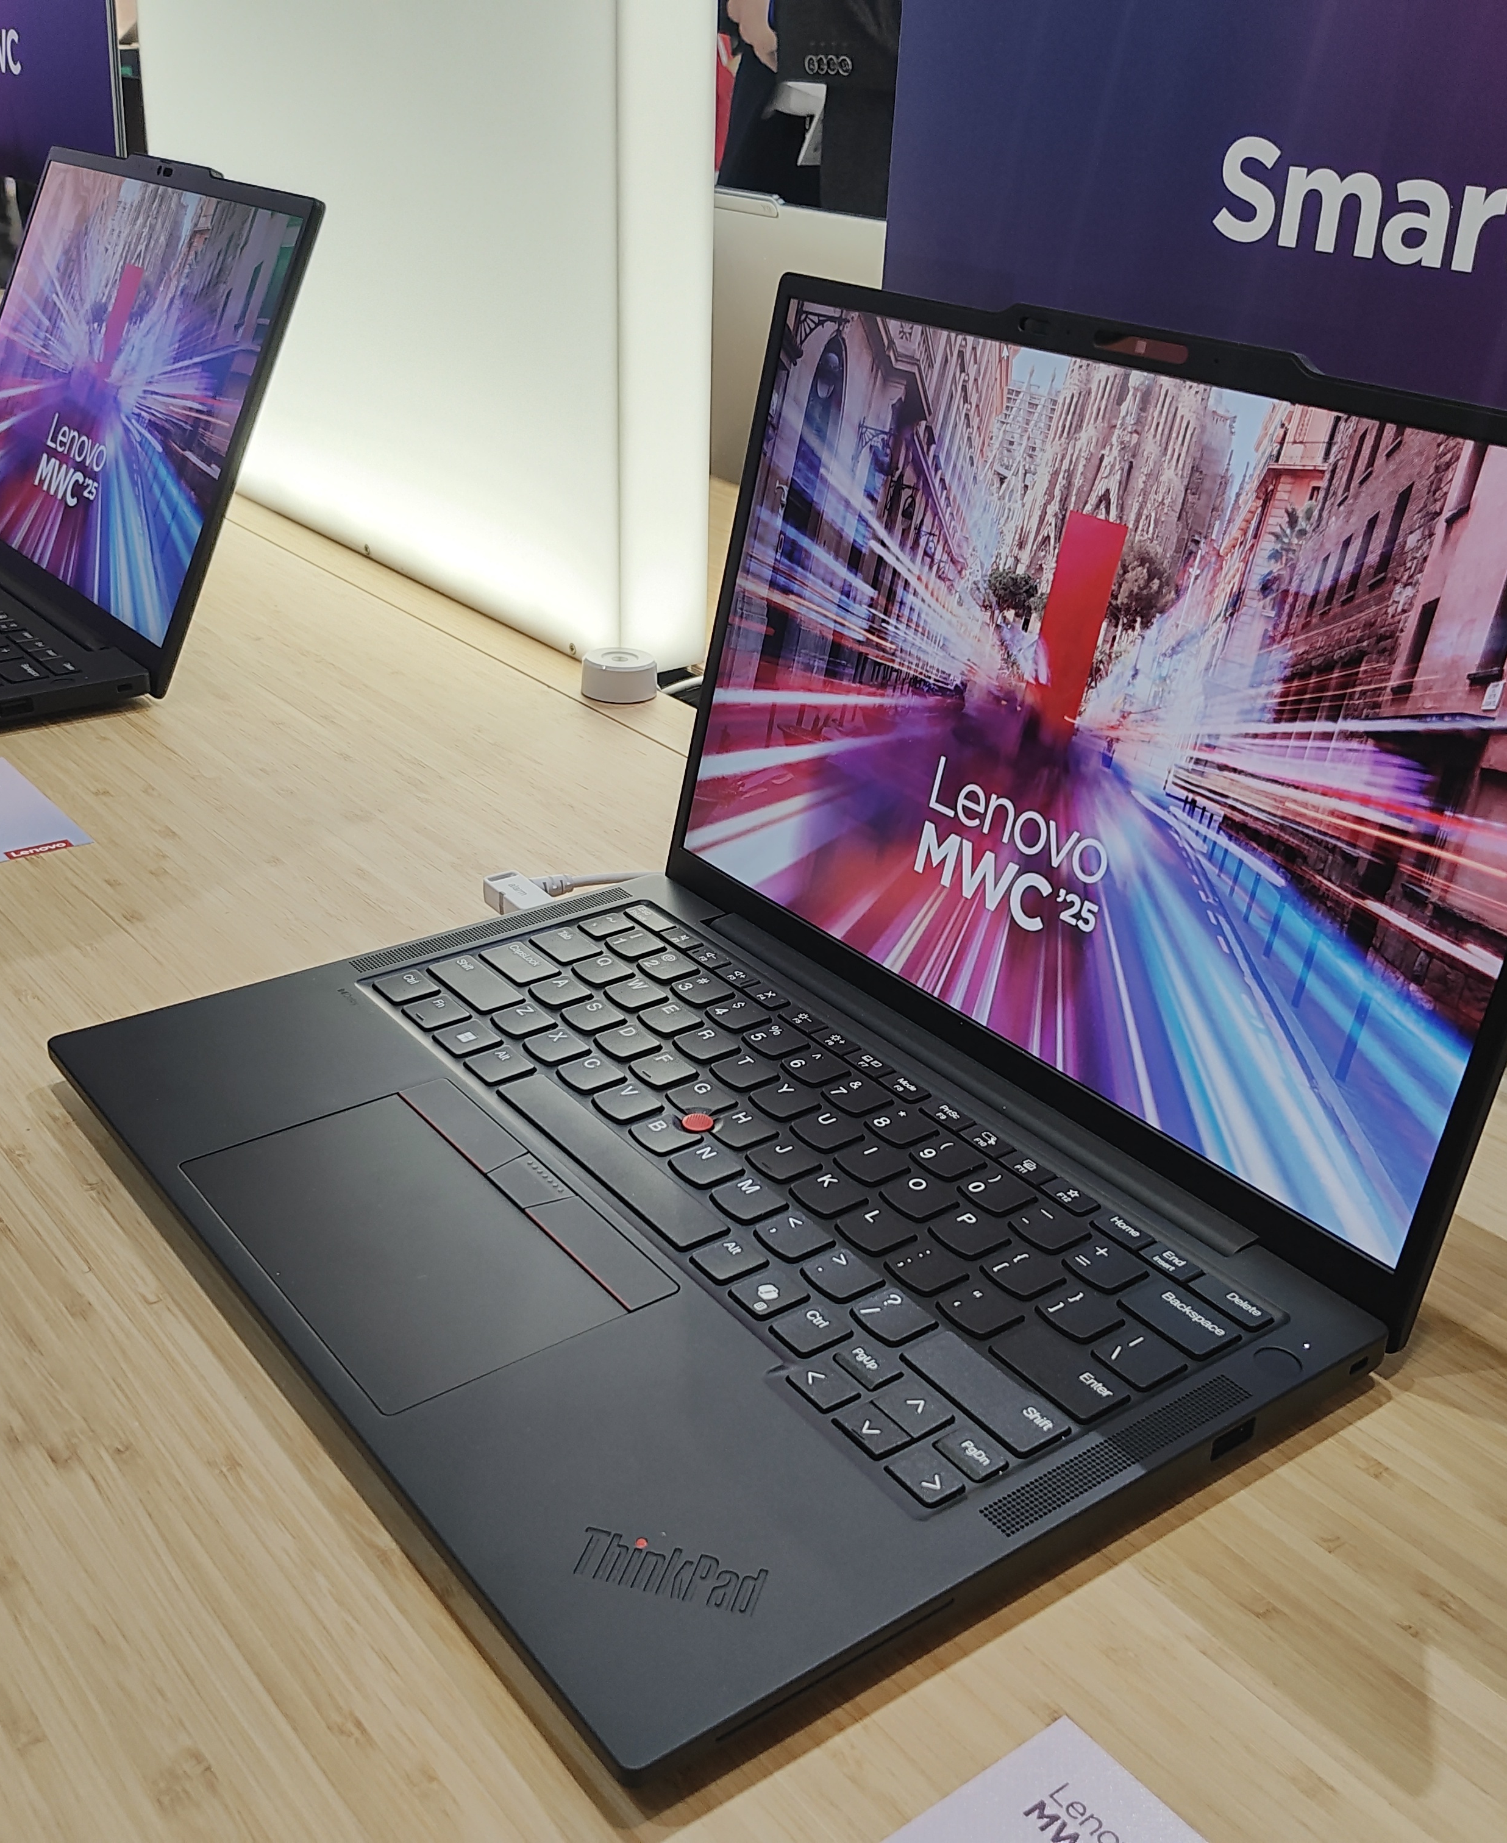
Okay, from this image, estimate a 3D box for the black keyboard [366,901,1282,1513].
[{"bbox_3d":[0.000,0.058,0.477,0.110,0.006,0.260,-16,32,-34],"label":"black keyboard"}]

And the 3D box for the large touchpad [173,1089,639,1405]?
[{"bbox_3d":[-0.087,0.076,0.428,0.062,0.003,0.113,-16,32,-34],"label":"large touchpad"}]

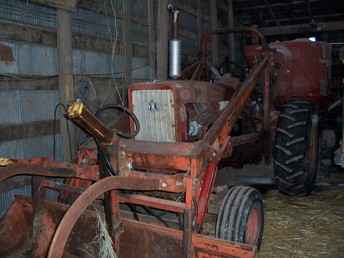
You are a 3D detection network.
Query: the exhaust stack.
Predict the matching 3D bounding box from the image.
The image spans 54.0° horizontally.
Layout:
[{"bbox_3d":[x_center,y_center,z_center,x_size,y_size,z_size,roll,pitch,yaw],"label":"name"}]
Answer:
[{"bbox_3d":[0.031,-0.938,3.680,0.130,0.810,0.135,4,7,31],"label":"exhaust stack"}]

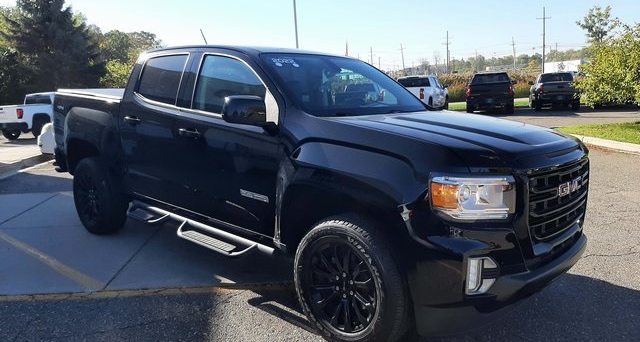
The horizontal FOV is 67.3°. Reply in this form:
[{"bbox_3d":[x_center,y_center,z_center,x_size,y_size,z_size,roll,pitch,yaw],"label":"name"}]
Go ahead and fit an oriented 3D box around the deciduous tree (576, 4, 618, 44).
[{"bbox_3d":[17.318,-7.395,30.000,2.600,5.600,2.600,4,11,30],"label":"deciduous tree"}]

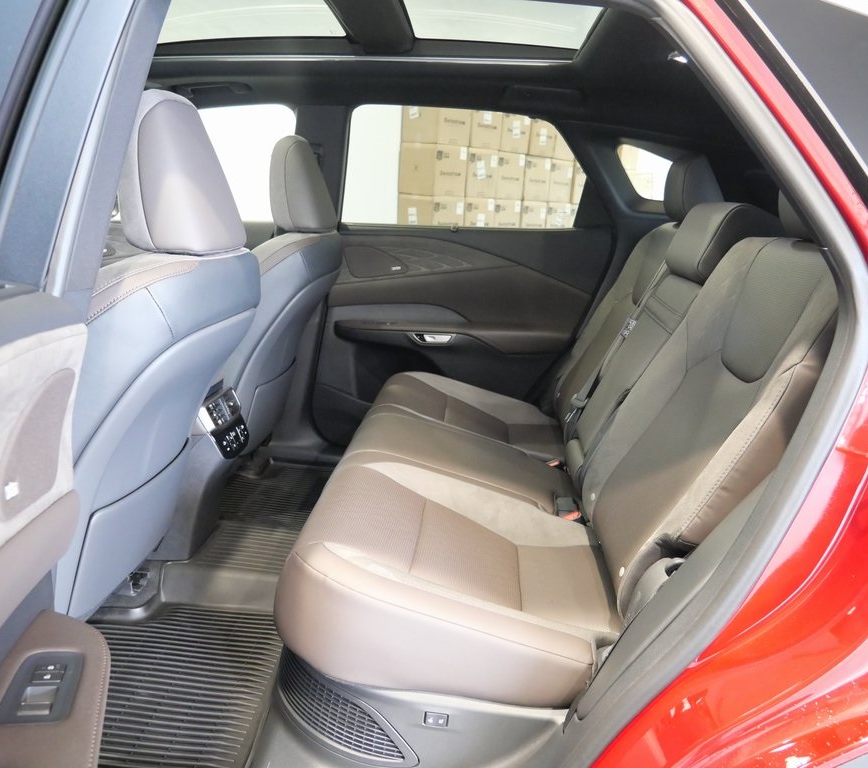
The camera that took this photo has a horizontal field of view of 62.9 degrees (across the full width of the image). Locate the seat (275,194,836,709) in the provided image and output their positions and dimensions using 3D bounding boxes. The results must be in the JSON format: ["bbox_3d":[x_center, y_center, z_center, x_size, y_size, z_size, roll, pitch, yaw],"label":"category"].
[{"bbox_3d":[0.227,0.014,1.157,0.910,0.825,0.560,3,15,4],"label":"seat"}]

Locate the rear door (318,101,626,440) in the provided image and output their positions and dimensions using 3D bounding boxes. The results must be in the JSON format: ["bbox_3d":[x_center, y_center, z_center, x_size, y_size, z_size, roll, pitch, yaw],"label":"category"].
[{"bbox_3d":[0.080,-0.273,2.254,0.990,1.115,0.260,3,15,4],"label":"rear door"}]

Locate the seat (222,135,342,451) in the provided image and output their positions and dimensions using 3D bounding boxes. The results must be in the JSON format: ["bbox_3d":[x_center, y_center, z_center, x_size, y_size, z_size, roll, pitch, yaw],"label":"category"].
[{"bbox_3d":[-0.680,-0.188,1.976,0.860,0.975,0.550,3,15,4],"label":"seat"}]

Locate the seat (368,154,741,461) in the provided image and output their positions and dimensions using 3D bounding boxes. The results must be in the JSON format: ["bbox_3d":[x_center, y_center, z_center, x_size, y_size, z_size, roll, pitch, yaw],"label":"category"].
[{"bbox_3d":[0.290,-0.188,1.918,0.920,0.835,0.520,3,15,4],"label":"seat"}]

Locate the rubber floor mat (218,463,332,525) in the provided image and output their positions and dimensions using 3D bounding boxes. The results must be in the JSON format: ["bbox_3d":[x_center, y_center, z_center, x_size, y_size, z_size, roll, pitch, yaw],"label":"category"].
[{"bbox_3d":[-0.451,0.299,2.121,0.490,0.040,0.460,3,15,4],"label":"rubber floor mat"}]

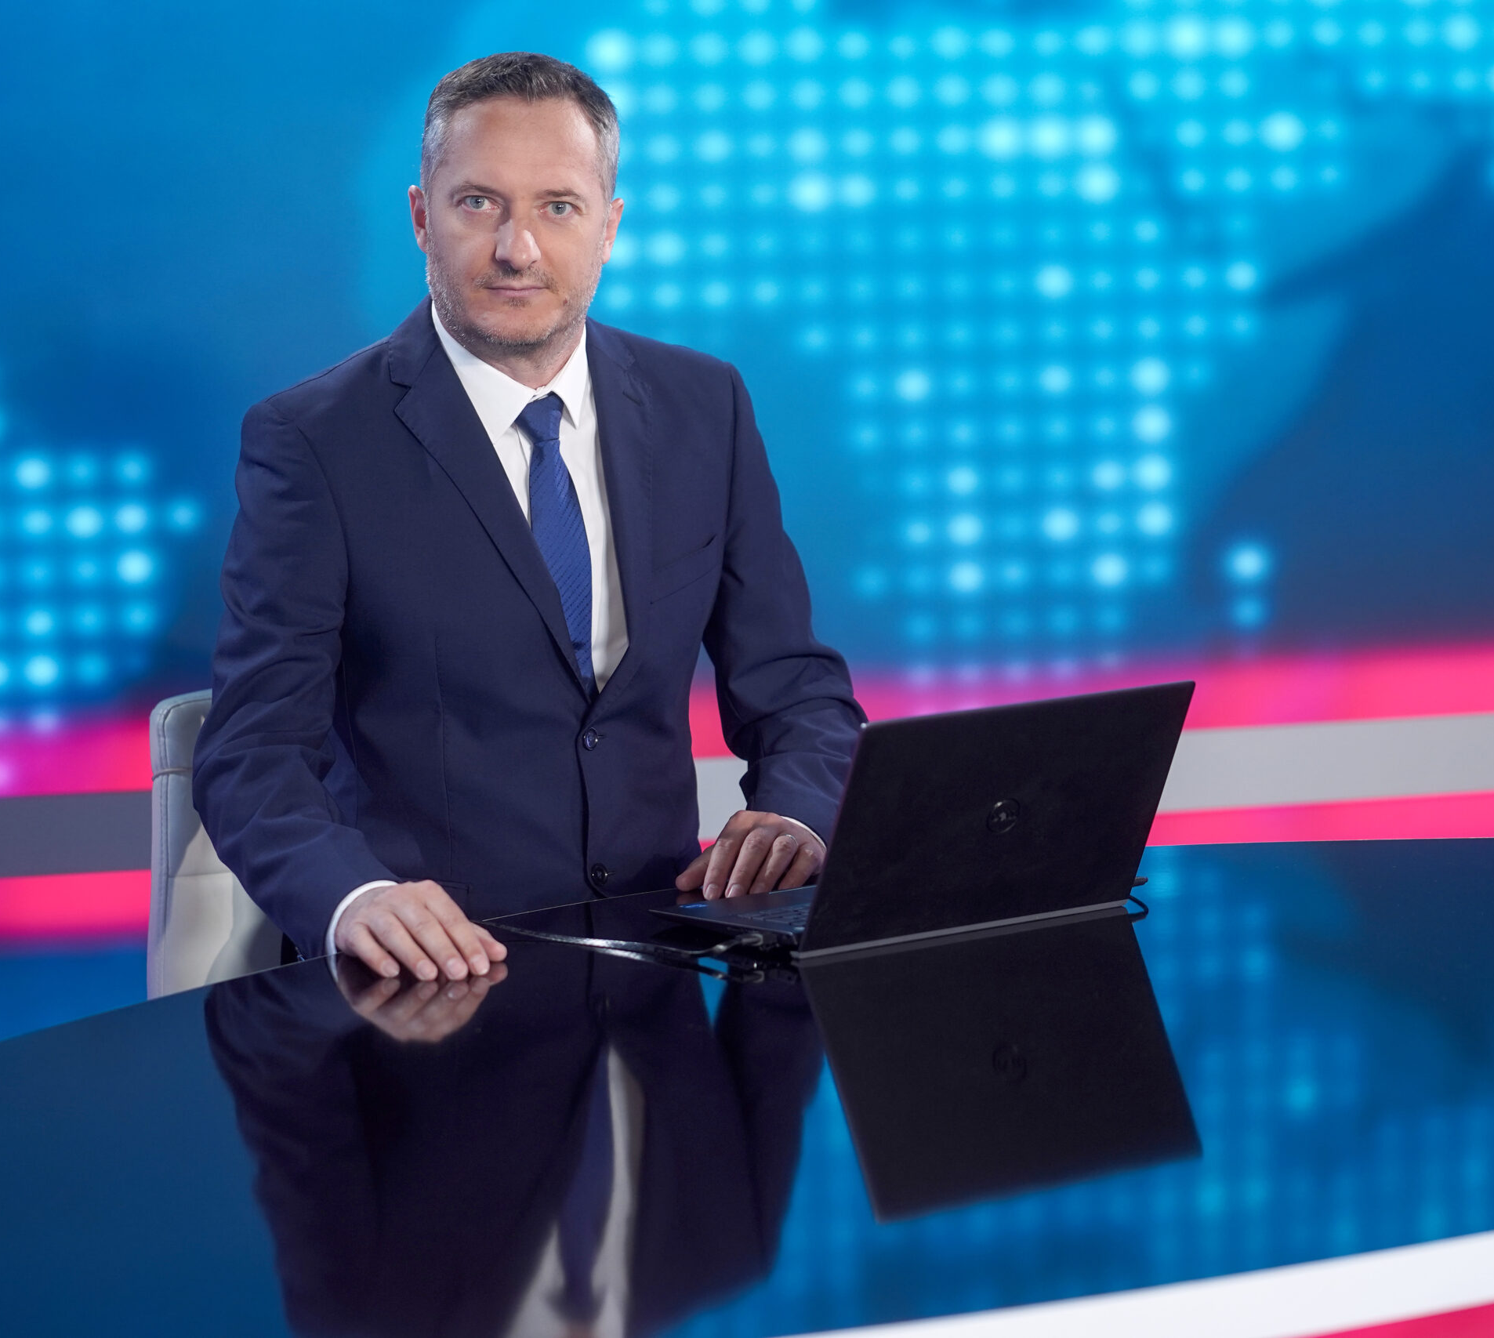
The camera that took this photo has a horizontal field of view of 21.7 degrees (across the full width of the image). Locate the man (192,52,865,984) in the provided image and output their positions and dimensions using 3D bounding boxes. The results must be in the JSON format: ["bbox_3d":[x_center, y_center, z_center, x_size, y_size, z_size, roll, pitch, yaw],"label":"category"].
[{"bbox_3d":[-0.130,0.189,3.237,0.620,1.400,0.640,-6,7,-32],"label":"man"}]

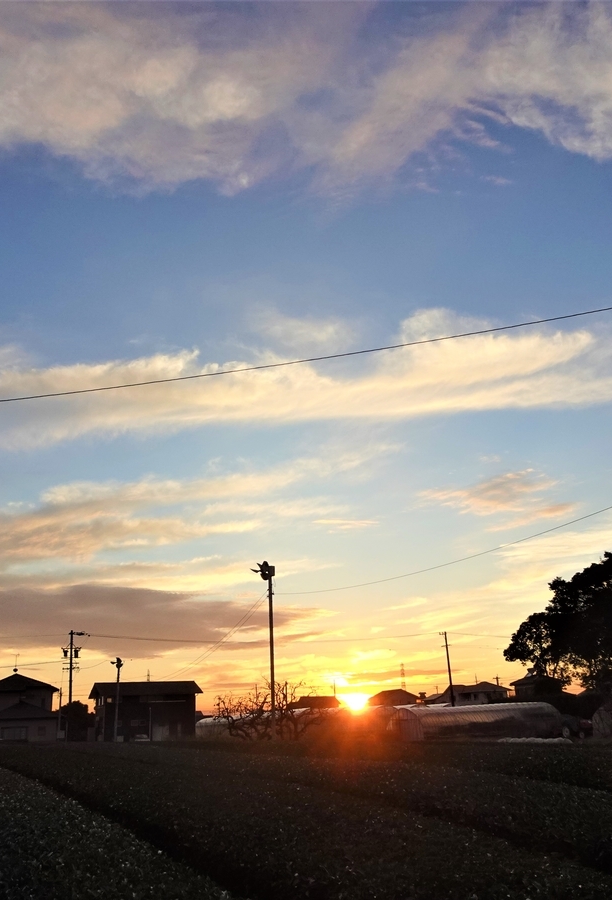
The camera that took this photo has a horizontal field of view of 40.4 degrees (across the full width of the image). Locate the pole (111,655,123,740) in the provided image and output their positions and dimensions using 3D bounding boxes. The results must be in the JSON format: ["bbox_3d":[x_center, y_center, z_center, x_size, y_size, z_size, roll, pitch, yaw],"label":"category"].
[{"bbox_3d":[-14.282,19.035,62.647,0.900,7.000,0.900,11,-22,-36],"label":"pole"}]

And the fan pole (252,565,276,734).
[{"bbox_3d":[-1.511,7.477,29.666,0.750,7.062,0.800,14,-24,-39],"label":"fan pole"}]

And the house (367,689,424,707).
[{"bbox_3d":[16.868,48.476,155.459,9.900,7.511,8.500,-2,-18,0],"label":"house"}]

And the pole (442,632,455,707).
[{"bbox_3d":[14.978,24.289,86.585,1.000,10.408,0.600,-2,-18,0],"label":"pole"}]

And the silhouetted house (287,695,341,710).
[{"bbox_3d":[1.595,55.520,176.467,11.000,7.000,8.500,1,-18,-10],"label":"silhouetted house"}]

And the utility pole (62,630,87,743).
[{"bbox_3d":[-24.736,25.222,88.263,2.200,12.300,0.900,-1,-18,-5],"label":"utility pole"}]

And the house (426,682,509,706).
[{"bbox_3d":[25.901,40.881,133.501,11.000,6.900,8.500,3,-18,-14],"label":"house"}]

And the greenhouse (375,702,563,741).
[{"bbox_3d":[13.455,21.923,67.255,13.500,2.600,5.500,5,-19,-22],"label":"greenhouse"}]

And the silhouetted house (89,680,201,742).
[{"bbox_3d":[-16.076,26.518,83.425,10.000,6.500,6.800,5,-19,-21],"label":"silhouetted house"}]

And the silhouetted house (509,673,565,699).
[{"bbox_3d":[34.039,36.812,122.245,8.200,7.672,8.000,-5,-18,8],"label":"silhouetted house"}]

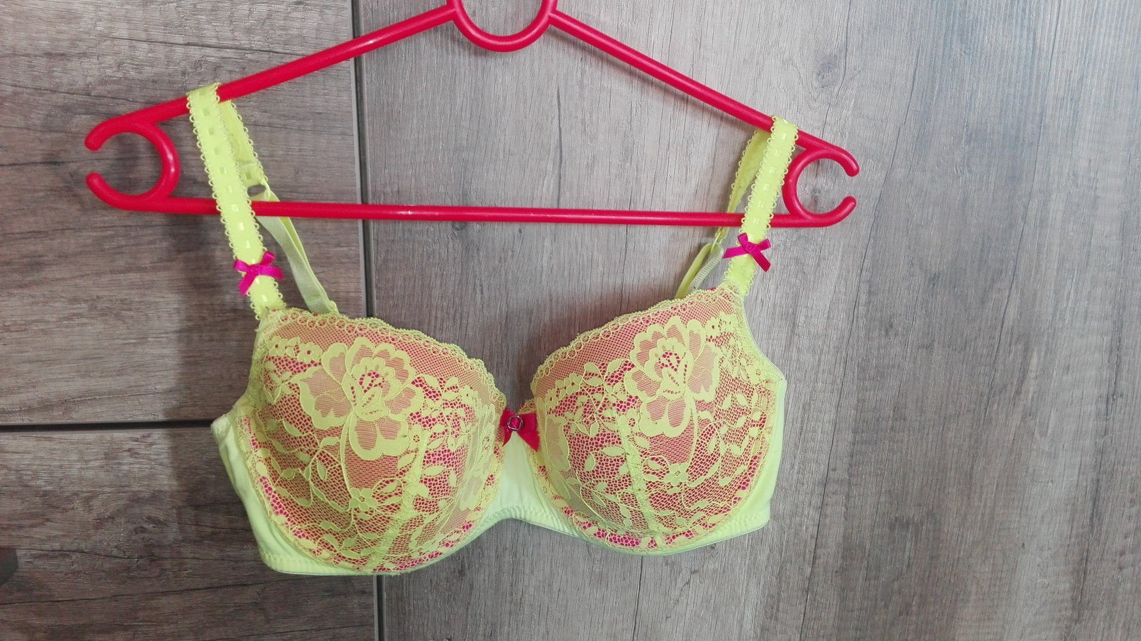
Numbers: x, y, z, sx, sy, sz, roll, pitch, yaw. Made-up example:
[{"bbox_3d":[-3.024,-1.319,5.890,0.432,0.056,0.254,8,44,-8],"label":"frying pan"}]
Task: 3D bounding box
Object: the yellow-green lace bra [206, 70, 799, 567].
[{"bbox_3d":[-0.032,0.015,0.452,0.323,0.268,0.100,0,15,-8],"label":"yellow-green lace bra"}]

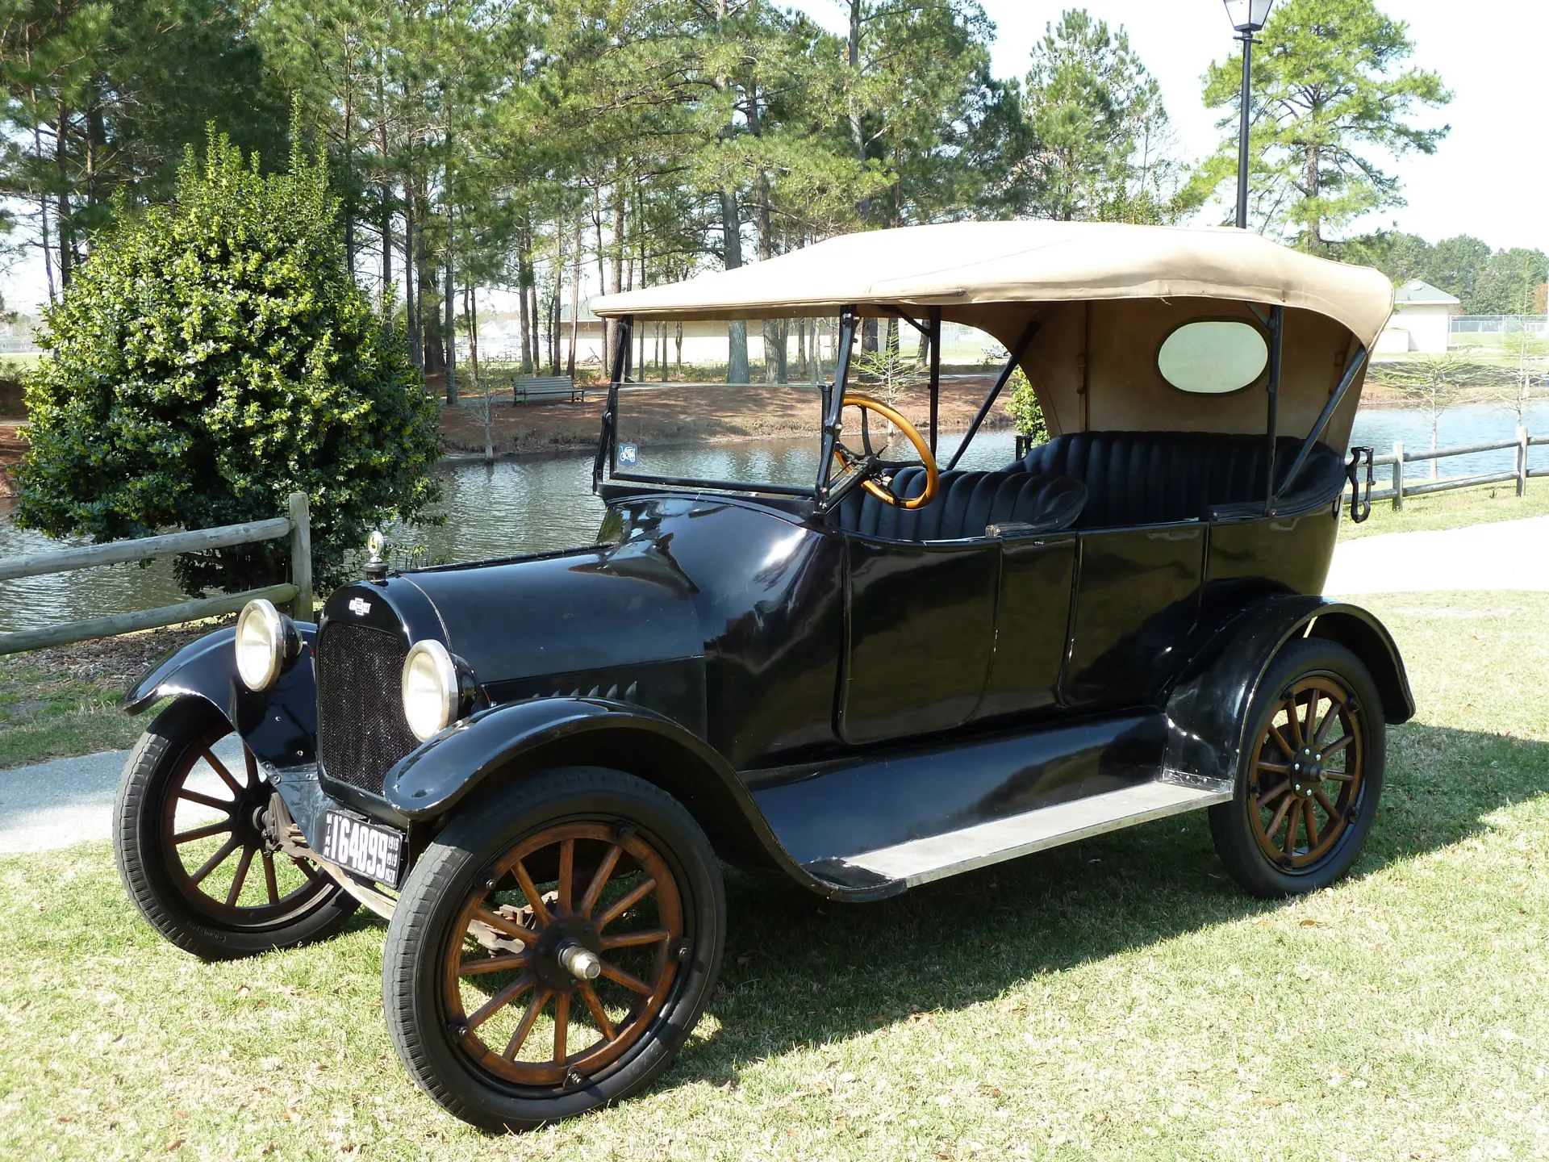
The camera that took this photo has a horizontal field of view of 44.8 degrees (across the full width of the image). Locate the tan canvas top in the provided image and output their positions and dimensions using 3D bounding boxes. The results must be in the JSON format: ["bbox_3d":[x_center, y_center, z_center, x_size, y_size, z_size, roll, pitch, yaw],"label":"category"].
[{"bbox_3d":[0.685,-0.880,5.561,2.237,0.406,1.257,-6,9,-39],"label":"tan canvas top"}]

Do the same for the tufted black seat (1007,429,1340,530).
[{"bbox_3d":[1.138,-0.139,6.031,0.673,0.673,1.228,-6,9,-39],"label":"tufted black seat"}]

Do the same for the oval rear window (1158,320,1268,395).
[{"bbox_3d":[1.441,-0.740,6.209,0.025,0.253,0.451,15,-4,-40],"label":"oval rear window"}]

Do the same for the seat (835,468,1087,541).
[{"bbox_3d":[0.376,-0.006,5.412,0.594,0.614,1.119,-6,9,-39],"label":"seat"}]

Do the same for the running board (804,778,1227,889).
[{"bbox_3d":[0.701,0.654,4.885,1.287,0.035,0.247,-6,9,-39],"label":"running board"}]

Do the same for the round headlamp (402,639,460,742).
[{"bbox_3d":[-0.691,0.237,4.044,0.140,0.218,0.218,-6,9,-39],"label":"round headlamp"}]

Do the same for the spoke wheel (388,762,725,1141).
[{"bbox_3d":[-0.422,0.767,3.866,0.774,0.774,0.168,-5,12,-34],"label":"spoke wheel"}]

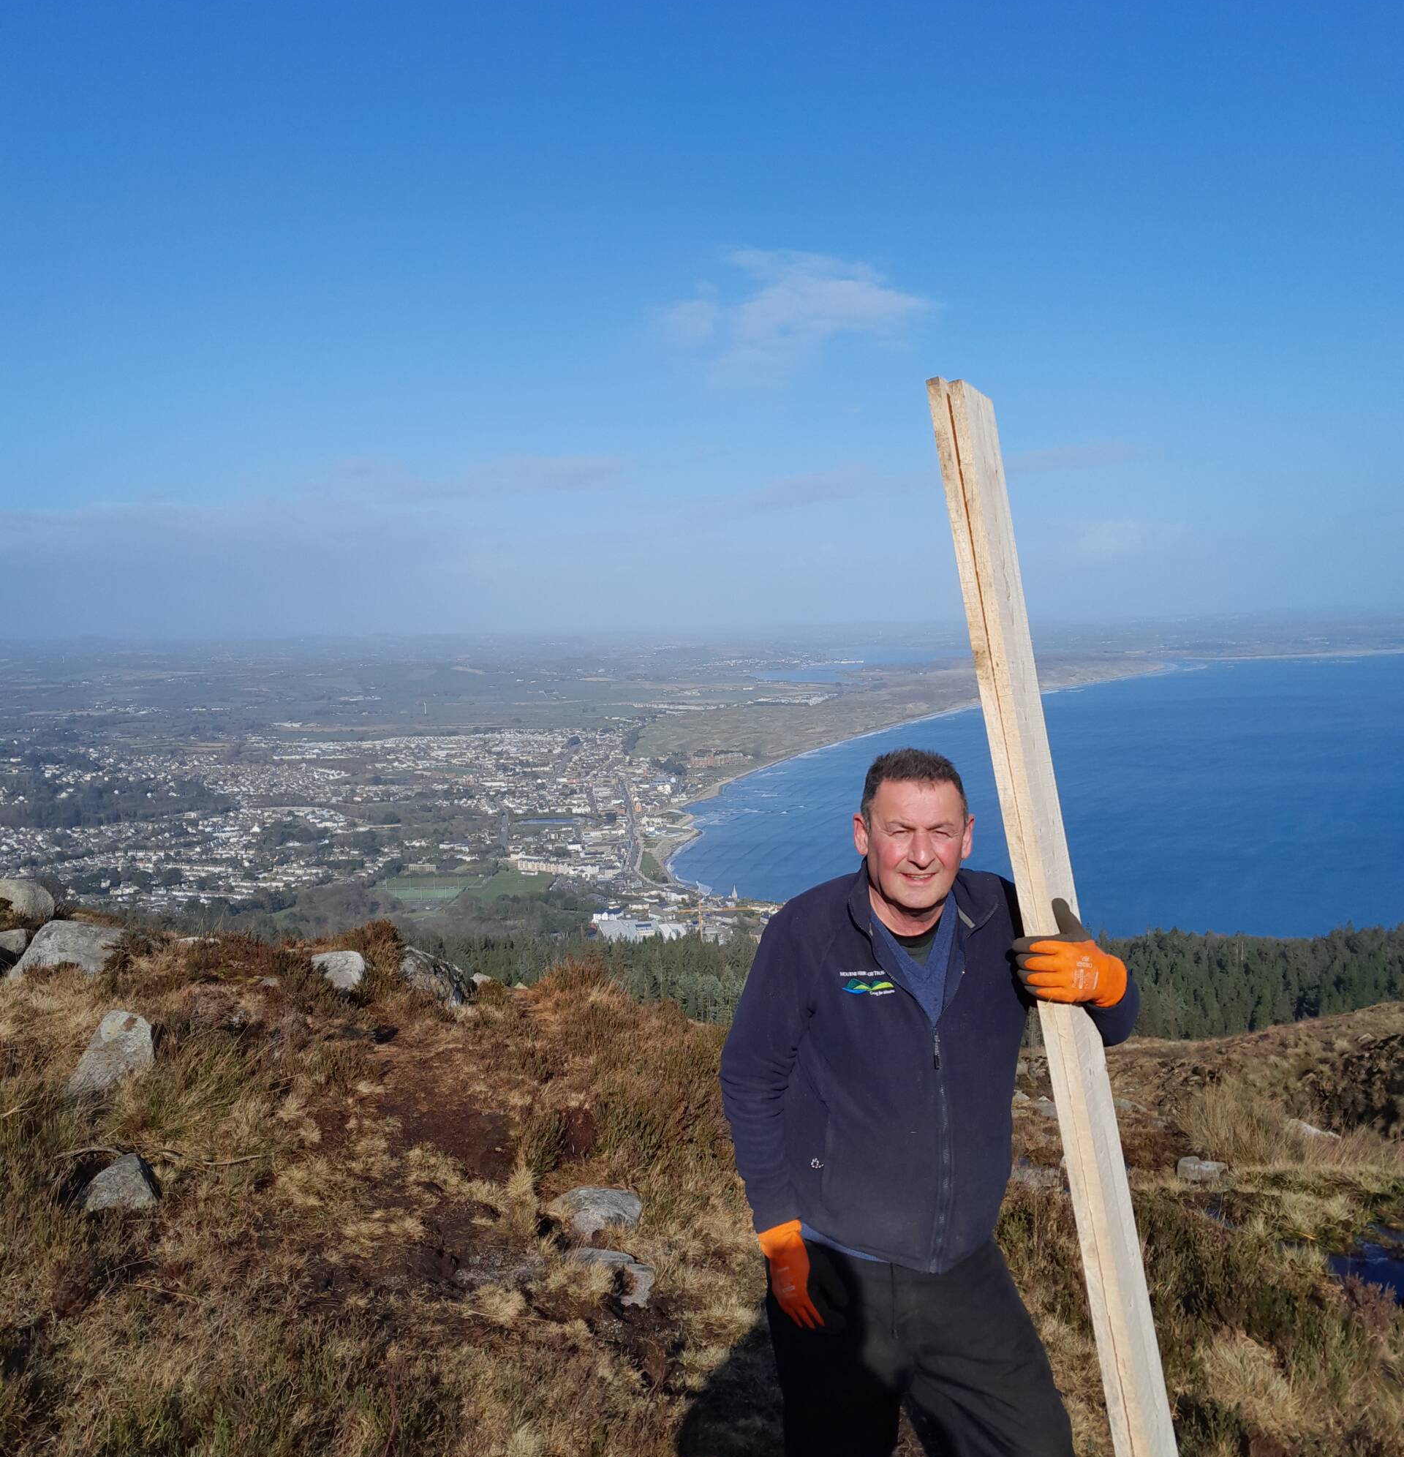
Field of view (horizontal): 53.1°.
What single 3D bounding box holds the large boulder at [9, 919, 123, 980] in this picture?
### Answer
[{"bbox_3d":[-3.425,1.191,7.561,0.590,0.280,0.420,-3,5,-25],"label":"large boulder"}]

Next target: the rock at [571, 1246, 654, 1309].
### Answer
[{"bbox_3d":[-0.242,1.488,3.810,0.230,0.110,0.190,-1,4,-4],"label":"rock"}]

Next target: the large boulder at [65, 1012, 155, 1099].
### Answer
[{"bbox_3d":[-2.363,1.306,5.617,0.350,0.310,0.280,-3,5,-23],"label":"large boulder"}]

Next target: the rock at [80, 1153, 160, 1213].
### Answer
[{"bbox_3d":[-1.841,1.438,4.446,0.250,0.145,0.200,-3,5,-23],"label":"rock"}]

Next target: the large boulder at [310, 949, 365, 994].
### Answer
[{"bbox_3d":[-1.881,1.253,7.277,0.290,0.200,0.230,-2,4,-15],"label":"large boulder"}]

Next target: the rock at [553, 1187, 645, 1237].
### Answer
[{"bbox_3d":[-0.318,1.461,4.251,0.280,0.120,0.220,-1,4,-5],"label":"rock"}]

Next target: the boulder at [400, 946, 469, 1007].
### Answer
[{"bbox_3d":[-1.326,1.232,6.985,0.370,0.270,0.310,-2,4,-11],"label":"boulder"}]

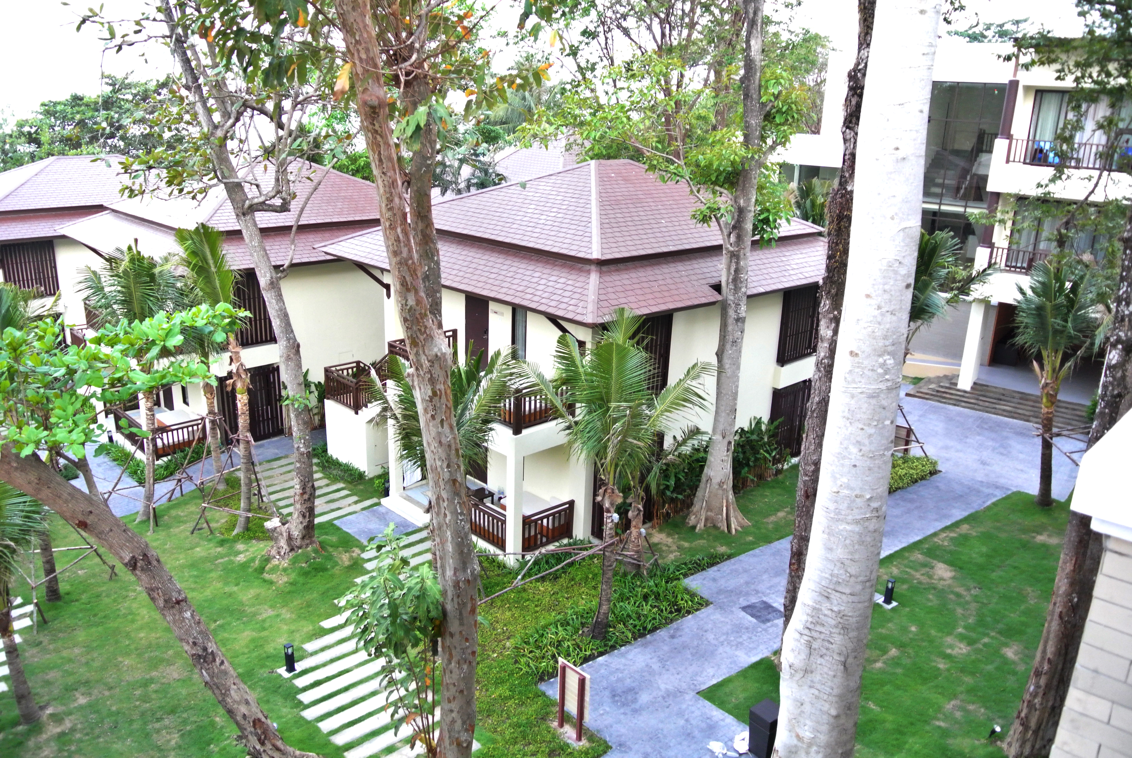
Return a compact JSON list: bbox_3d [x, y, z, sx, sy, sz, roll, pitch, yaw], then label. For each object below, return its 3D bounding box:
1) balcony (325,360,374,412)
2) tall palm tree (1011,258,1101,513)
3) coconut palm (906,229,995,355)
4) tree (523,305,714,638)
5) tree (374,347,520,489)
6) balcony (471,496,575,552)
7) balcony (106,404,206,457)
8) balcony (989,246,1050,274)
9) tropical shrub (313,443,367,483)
[{"bbox_3d":[-5.814,0.229,23.787,1.150,1.000,1.770,-14,23,-42],"label":"balcony"},{"bbox_3d":[12.561,0.129,22.475,2.600,6.660,2.600,12,20,30],"label":"tall palm tree"},{"bbox_3d":[10.029,-0.699,24.395,4.000,6.937,3.800,9,18,21],"label":"coconut palm"},{"bbox_3d":[0.832,1.937,15.515,3.600,6.458,3.400,3,17,3],"label":"tree"},{"bbox_3d":[-2.237,2.151,15.830,2.950,5.647,2.900,0,17,-8],"label":"tree"},{"bbox_3d":[-1.335,3.130,20.399,2.000,1.000,2.650,-14,23,-42],"label":"balcony"},{"bbox_3d":[-11.779,1.357,24.814,1.850,0.980,2.650,-14,23,-42],"label":"balcony"},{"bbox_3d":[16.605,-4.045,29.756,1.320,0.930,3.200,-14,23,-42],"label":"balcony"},{"bbox_3d":[-6.538,2.266,23.797,0.650,0.450,2.600,-14,23,-42],"label":"tropical shrub"}]

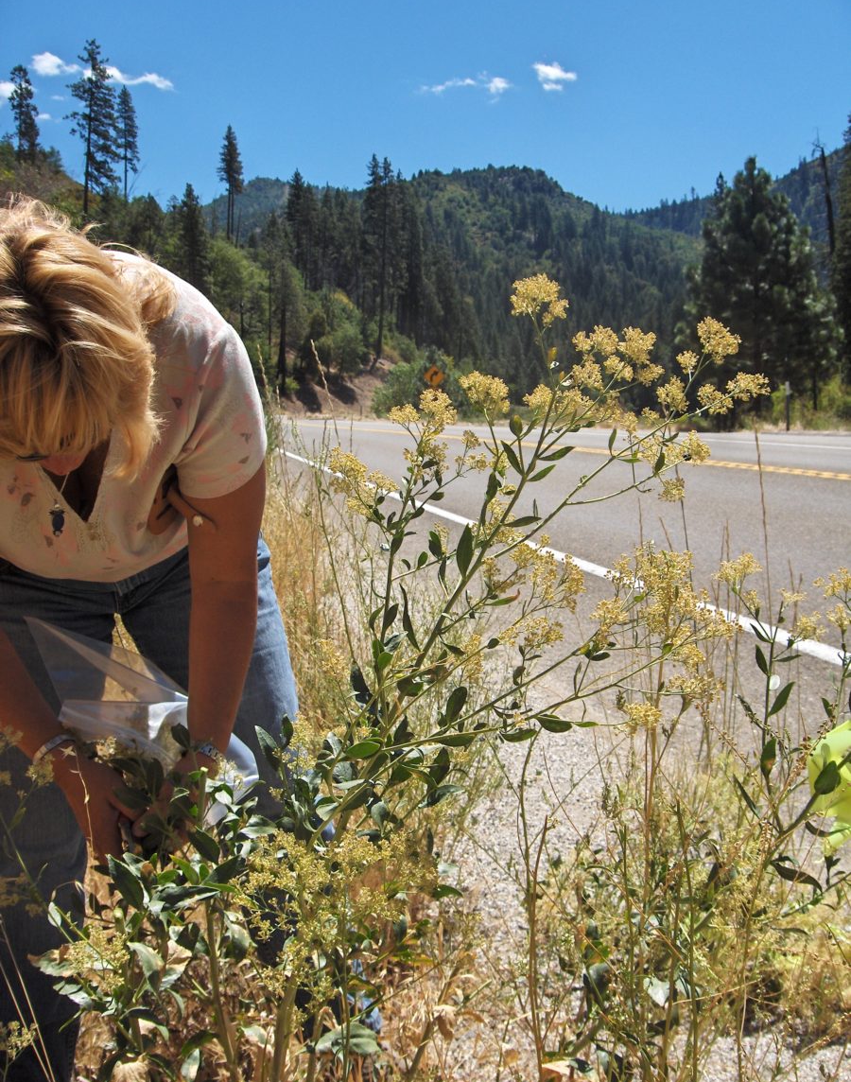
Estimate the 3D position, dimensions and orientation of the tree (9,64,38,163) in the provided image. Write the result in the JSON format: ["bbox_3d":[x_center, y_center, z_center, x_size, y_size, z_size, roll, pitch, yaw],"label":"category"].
[{"bbox_3d":[-59.925,-63.728,190.000,4.507,14.365,4.056,0,6,0],"label":"tree"}]

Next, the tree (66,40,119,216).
[{"bbox_3d":[-32.568,-40.258,125.000,5.189,17.604,5.189,0,6,0],"label":"tree"}]

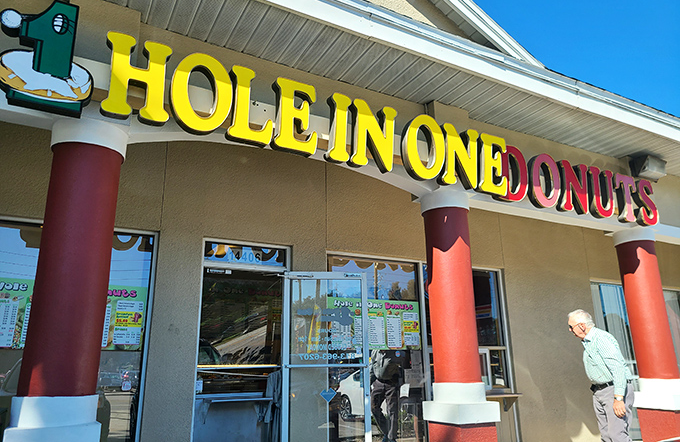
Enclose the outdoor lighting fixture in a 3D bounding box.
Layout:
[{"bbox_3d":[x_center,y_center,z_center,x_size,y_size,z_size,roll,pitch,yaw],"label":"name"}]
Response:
[{"bbox_3d":[3.704,-0.614,6.116,0.365,0.230,0.225,8,-19,-28],"label":"outdoor lighting fixture"}]

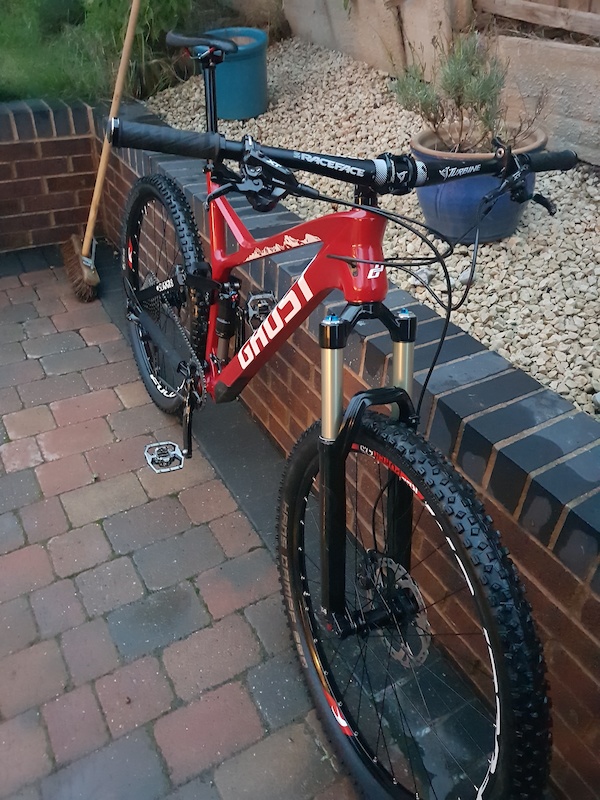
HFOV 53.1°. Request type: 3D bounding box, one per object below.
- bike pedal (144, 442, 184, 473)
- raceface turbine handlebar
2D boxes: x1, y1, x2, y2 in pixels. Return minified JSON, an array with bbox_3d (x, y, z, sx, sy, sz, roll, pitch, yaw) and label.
[{"bbox_3d":[-0.335,0.138,1.483,0.090,0.031,0.095,-9,46,-29],"label":"bike pedal"},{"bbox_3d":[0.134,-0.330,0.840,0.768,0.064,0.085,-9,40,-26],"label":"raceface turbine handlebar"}]

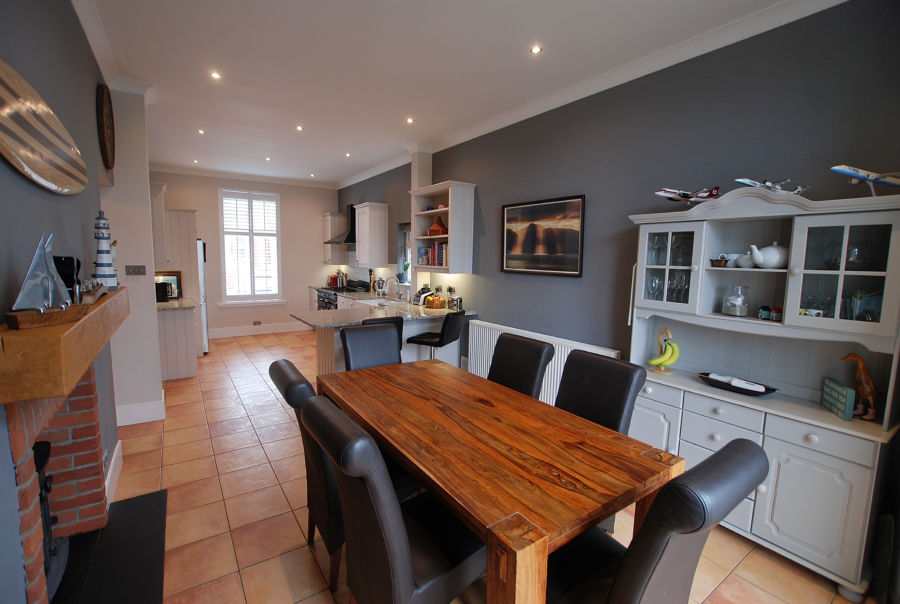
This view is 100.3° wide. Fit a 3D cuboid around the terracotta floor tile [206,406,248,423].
[{"bbox_3d":[-2.256,1.142,3.805,0.335,0.010,0.335,-2,7,-36],"label":"terracotta floor tile"}]

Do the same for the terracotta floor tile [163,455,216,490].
[{"bbox_3d":[-1.858,1.218,2.685,0.326,0.010,0.326,-2,8,-36],"label":"terracotta floor tile"}]

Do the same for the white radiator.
[{"bbox_3d":[0.802,0.664,3.819,0.090,0.703,1.875,-4,8,-36],"label":"white radiator"}]

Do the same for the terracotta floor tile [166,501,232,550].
[{"bbox_3d":[-1.459,1.290,2.164,0.303,0.010,0.326,-2,8,-36],"label":"terracotta floor tile"}]

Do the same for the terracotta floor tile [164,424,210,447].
[{"bbox_3d":[-2.270,1.164,3.246,0.331,0.012,0.331,-4,8,-36],"label":"terracotta floor tile"}]

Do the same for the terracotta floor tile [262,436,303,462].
[{"bbox_3d":[-1.372,1.242,3.185,0.335,0.010,0.335,-2,7,-36],"label":"terracotta floor tile"}]

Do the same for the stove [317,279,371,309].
[{"bbox_3d":[-2.047,0.266,7.102,0.620,0.920,1.030,-2,8,-36],"label":"stove"}]

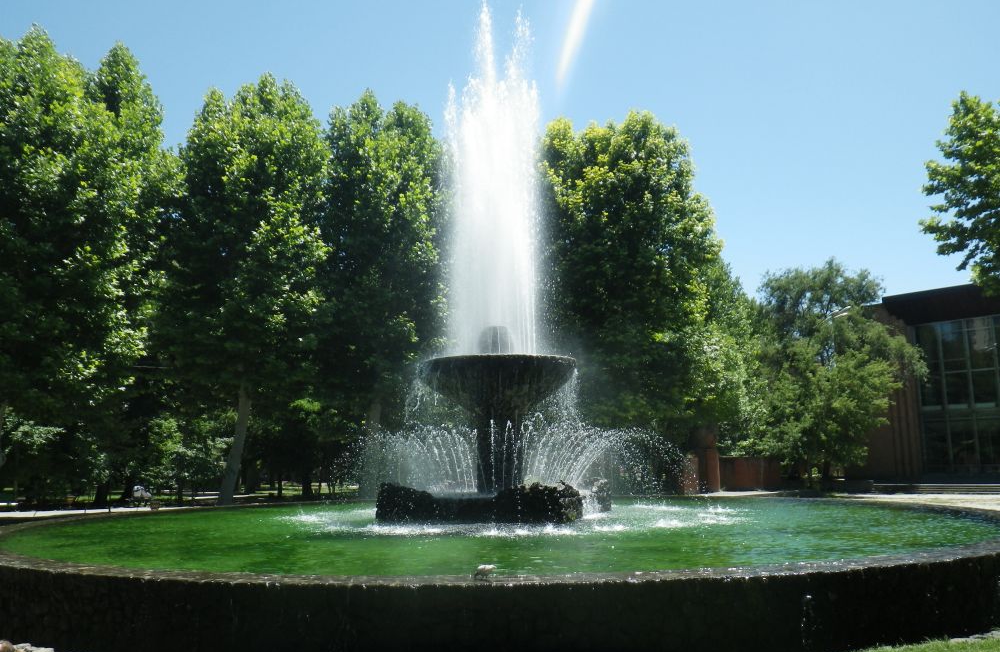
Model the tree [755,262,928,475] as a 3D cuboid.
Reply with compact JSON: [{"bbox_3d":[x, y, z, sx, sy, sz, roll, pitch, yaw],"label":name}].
[{"bbox_3d":[17.522,2.673,42.660,9.000,12.100,8.500,-1,-10,0],"label":"tree"}]

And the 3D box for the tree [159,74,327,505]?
[{"bbox_3d":[-12.685,-2.178,41.025,8.200,22.000,8.200,-1,-10,0],"label":"tree"}]

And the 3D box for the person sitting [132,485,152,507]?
[{"bbox_3d":[-16.565,7.854,37.474,0.650,1.150,0.750,5,-11,-30],"label":"person sitting"}]

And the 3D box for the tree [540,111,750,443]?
[{"bbox_3d":[7.572,-1.567,45.751,10.300,21.790,10.000,-1,-10,0],"label":"tree"}]

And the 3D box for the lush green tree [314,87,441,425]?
[{"bbox_3d":[-6.465,-2.054,44.003,7.400,22.570,7.400,-1,-10,0],"label":"lush green tree"}]

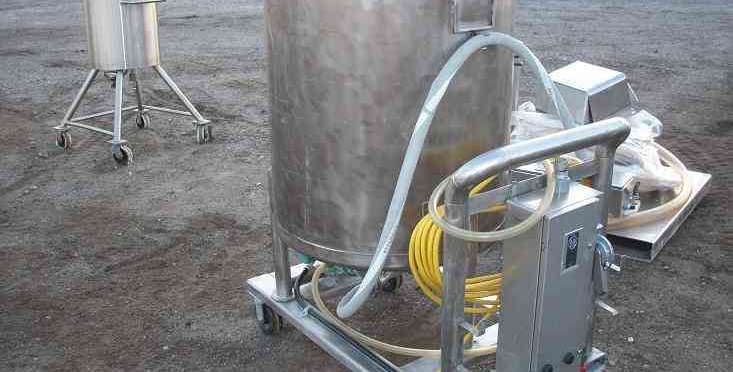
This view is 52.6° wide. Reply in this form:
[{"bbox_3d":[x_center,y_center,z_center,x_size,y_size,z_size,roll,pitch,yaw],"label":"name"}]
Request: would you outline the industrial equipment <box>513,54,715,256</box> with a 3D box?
[{"bbox_3d":[1.438,-0.268,4.464,1.000,0.820,1.350,12,23,33],"label":"industrial equipment"}]

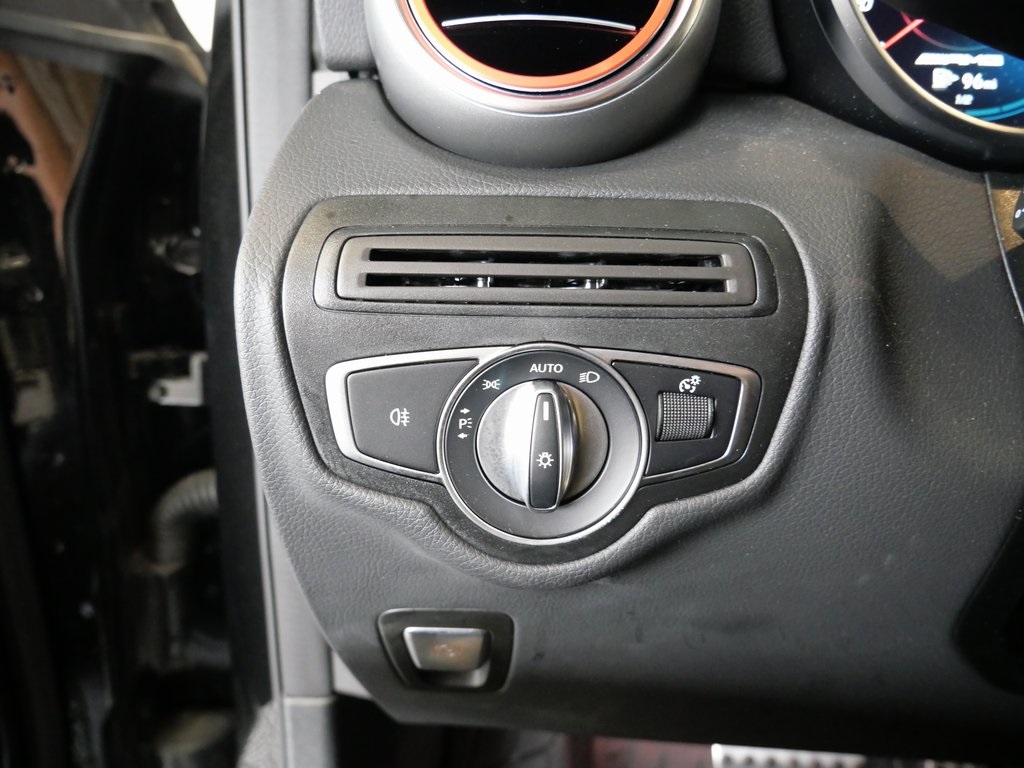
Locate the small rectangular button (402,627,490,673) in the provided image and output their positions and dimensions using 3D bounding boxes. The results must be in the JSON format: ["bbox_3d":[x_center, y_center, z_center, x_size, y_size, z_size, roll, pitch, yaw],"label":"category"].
[{"bbox_3d":[-0.025,0.100,0.267,0.032,0.017,0.012,1,12,0],"label":"small rectangular button"}]

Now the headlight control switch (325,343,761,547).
[{"bbox_3d":[0.011,0.021,0.254,0.152,0.073,0.015,1,12,0],"label":"headlight control switch"}]

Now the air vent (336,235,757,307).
[{"bbox_3d":[0.012,-0.038,0.240,0.140,0.022,0.014,1,12,0],"label":"air vent"}]

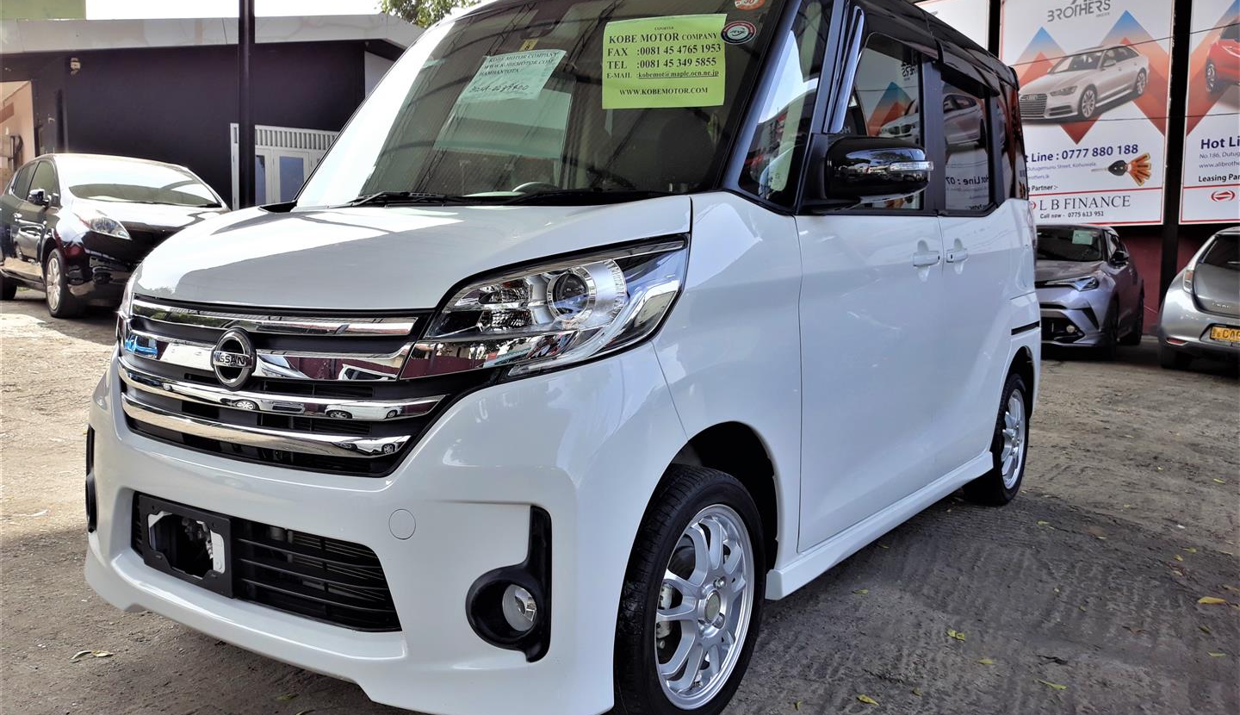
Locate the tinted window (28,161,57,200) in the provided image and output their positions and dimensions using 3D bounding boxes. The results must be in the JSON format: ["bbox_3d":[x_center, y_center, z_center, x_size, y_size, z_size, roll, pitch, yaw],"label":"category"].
[{"bbox_3d":[-5.380,-1.661,9.053,0.080,0.380,0.980,19,-6,-42],"label":"tinted window"}]

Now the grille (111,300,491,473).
[{"bbox_3d":[-0.677,0.042,1.799,0.990,0.290,0.140,4,6,34],"label":"grille"}]

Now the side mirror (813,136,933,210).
[{"bbox_3d":[0.542,-0.394,2.079,0.240,0.155,0.150,4,6,34],"label":"side mirror"}]

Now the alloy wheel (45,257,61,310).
[{"bbox_3d":[-4.886,-0.640,8.504,0.180,0.465,0.465,-1,7,-43],"label":"alloy wheel"}]

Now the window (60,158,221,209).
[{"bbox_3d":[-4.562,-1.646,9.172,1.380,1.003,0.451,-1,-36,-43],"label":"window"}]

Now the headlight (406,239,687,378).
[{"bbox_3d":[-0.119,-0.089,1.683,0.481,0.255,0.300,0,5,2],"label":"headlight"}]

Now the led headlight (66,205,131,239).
[{"bbox_3d":[-4.396,-1.134,8.173,0.380,0.270,0.620,0,6,-33],"label":"led headlight"}]

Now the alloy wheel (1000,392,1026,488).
[{"bbox_3d":[1.519,0.325,3.904,0.140,0.390,0.390,3,6,35],"label":"alloy wheel"}]

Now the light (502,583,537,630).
[{"bbox_3d":[-0.152,0.397,1.547,0.082,0.082,0.050,3,6,28],"label":"light"}]

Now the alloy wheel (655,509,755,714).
[{"bbox_3d":[0.119,0.481,1.922,0.140,0.390,0.390,3,6,34],"label":"alloy wheel"}]

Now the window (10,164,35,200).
[{"bbox_3d":[-6.015,-1.767,9.779,0.080,0.360,0.860,19,-6,-42],"label":"window"}]

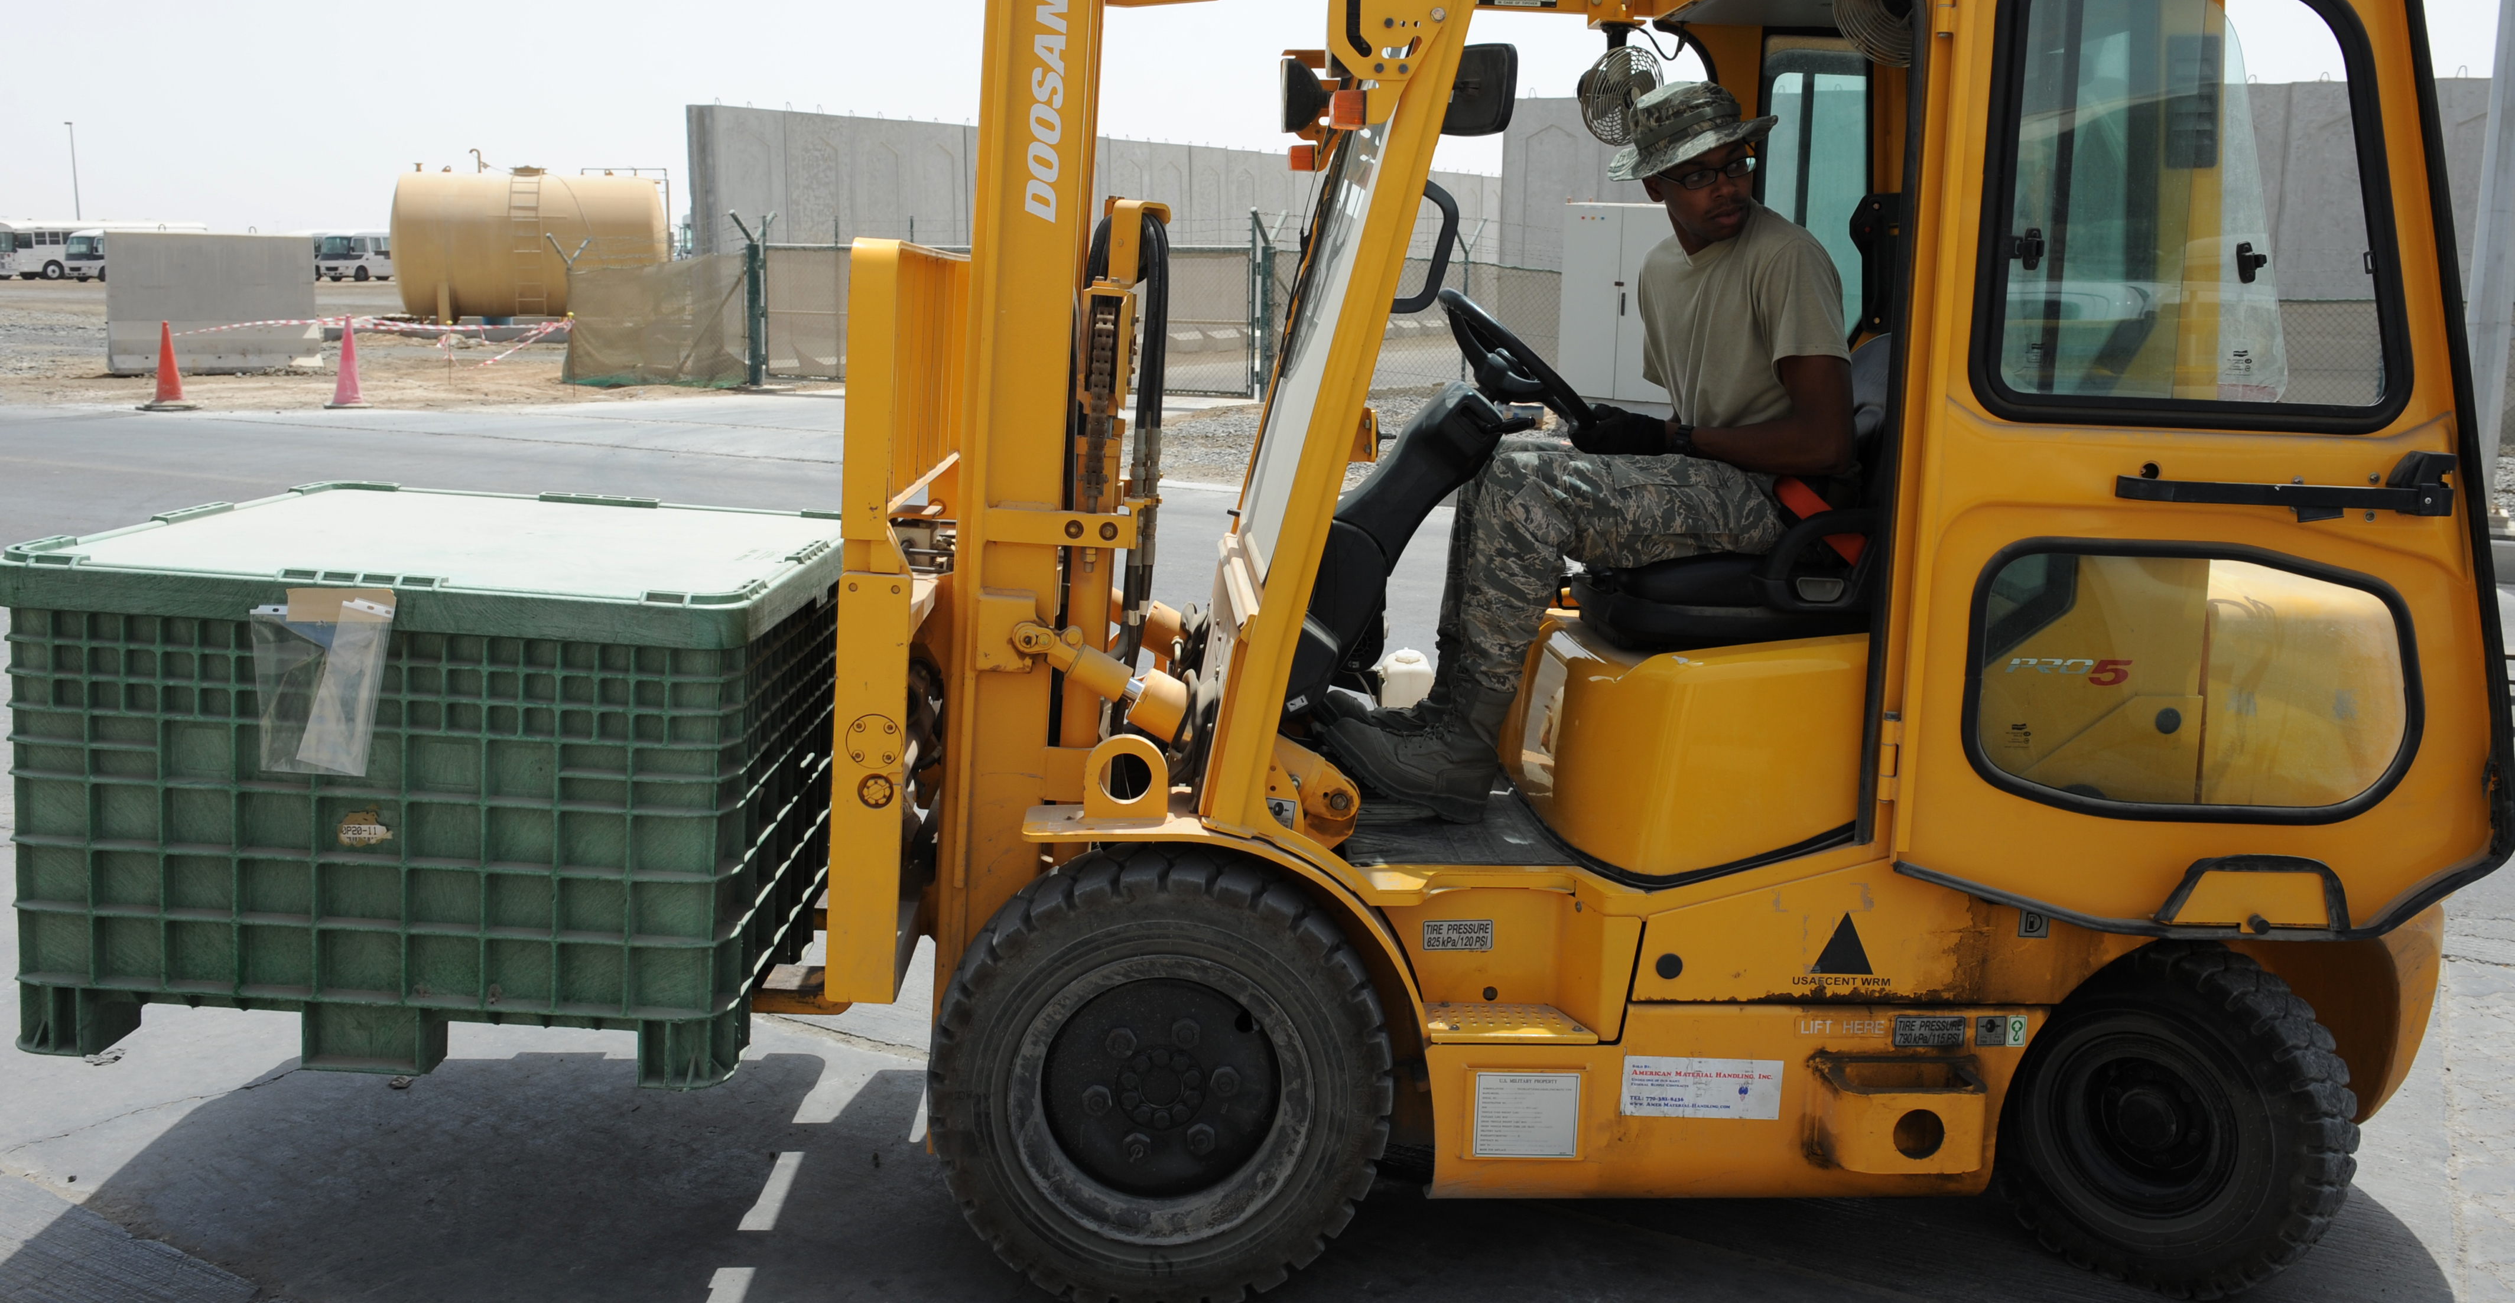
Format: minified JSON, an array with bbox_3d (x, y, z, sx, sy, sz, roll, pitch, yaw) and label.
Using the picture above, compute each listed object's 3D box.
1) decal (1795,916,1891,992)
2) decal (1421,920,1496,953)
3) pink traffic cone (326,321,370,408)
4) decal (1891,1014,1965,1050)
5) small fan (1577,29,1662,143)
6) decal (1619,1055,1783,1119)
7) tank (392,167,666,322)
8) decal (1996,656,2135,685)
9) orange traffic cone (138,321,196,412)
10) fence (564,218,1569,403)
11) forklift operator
[{"bbox_3d":[0.892,0.461,2.978,0.141,0.122,0.004,1,10,-2],"label":"decal"},{"bbox_3d":[0.318,0.450,3.090,0.112,0.052,0.004,1,10,-2],"label":"decal"},{"bbox_3d":[-9.587,-3.032,20.600,0.460,0.930,0.460,-4,12,-24],"label":"pink traffic cone"},{"bbox_3d":[1.029,0.582,2.989,0.111,0.052,0.004,1,10,-2],"label":"decal"},{"bbox_3d":[0.679,-1.074,3.713,0.198,0.230,0.115,-6,13,-34],"label":"small fan"},{"bbox_3d":[0.697,0.684,3.057,0.250,0.098,0.005,2,10,-4],"label":"decal"},{"bbox_3d":[-13.425,-7.469,36.000,4.727,2.772,2.574,-2,11,-20],"label":"tank"},{"bbox_3d":[1.247,0.033,3.005,0.200,0.041,0.004,1,11,-3],"label":"decal"},{"bbox_3d":[-11.481,-3.011,20.600,0.490,0.920,0.490,-5,12,-29],"label":"orange traffic cone"},{"bbox_3d":[-2.877,-4.973,28.200,14.700,2.400,1.200,3,11,7],"label":"fence"},{"bbox_3d":[0.581,-0.329,3.381,0.900,1.290,0.580,-2,11,-15],"label":"forklift operator"}]

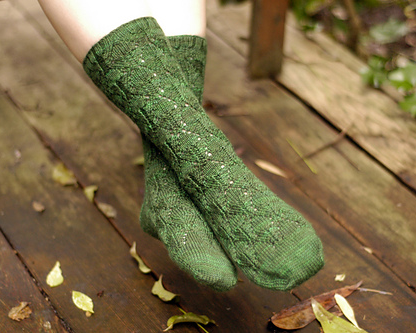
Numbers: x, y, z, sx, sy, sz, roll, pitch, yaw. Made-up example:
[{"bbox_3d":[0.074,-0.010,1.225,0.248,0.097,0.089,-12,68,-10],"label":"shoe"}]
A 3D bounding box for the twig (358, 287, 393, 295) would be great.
[{"bbox_3d":[0.223,0.168,1.391,0.047,0.004,0.004,9,35,12],"label":"twig"}]

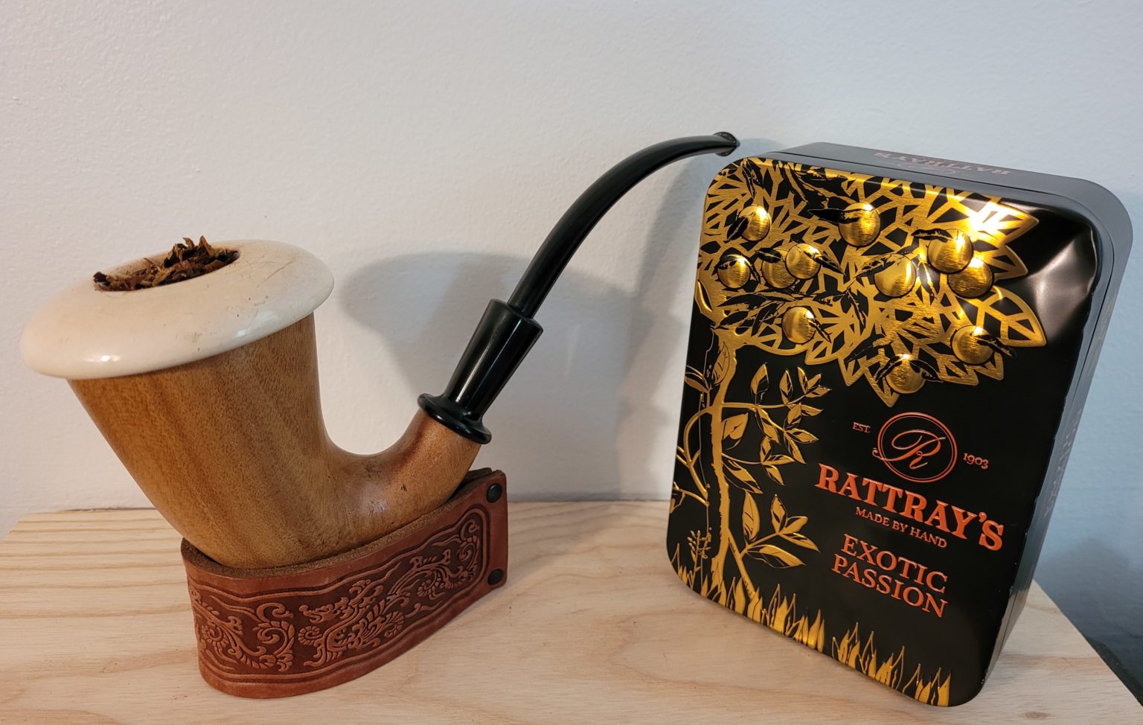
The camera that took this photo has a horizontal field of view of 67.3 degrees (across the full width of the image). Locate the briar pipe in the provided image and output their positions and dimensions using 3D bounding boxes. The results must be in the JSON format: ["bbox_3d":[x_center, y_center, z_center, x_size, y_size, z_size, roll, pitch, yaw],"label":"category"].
[{"bbox_3d":[-0.032,-0.003,0.221,0.187,0.102,0.062,-12,27,-30],"label":"briar pipe"}]

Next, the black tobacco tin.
[{"bbox_3d":[0.082,0.014,0.236,0.093,0.133,0.043,20,28,35],"label":"black tobacco tin"}]

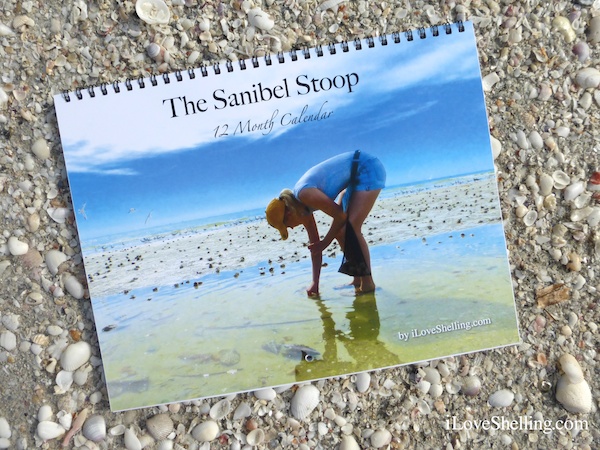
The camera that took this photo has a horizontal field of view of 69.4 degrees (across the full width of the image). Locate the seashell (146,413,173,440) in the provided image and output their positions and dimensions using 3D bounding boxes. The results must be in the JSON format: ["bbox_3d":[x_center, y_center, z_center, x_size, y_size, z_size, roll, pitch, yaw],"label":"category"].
[{"bbox_3d":[-0.094,0.136,0.291,0.017,0.007,0.016,-20,90,1],"label":"seashell"}]

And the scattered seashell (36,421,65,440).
[{"bbox_3d":[-0.173,0.142,0.300,0.019,0.007,0.012,6,92,0],"label":"scattered seashell"}]

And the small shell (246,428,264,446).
[{"bbox_3d":[-0.030,0.143,0.292,0.009,0.005,0.012,34,91,0],"label":"small shell"}]

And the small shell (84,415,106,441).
[{"bbox_3d":[-0.138,0.137,0.291,0.015,0.007,0.017,8,91,0],"label":"small shell"}]

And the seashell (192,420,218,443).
[{"bbox_3d":[-0.063,0.139,0.292,0.017,0.006,0.013,-14,90,1],"label":"seashell"}]

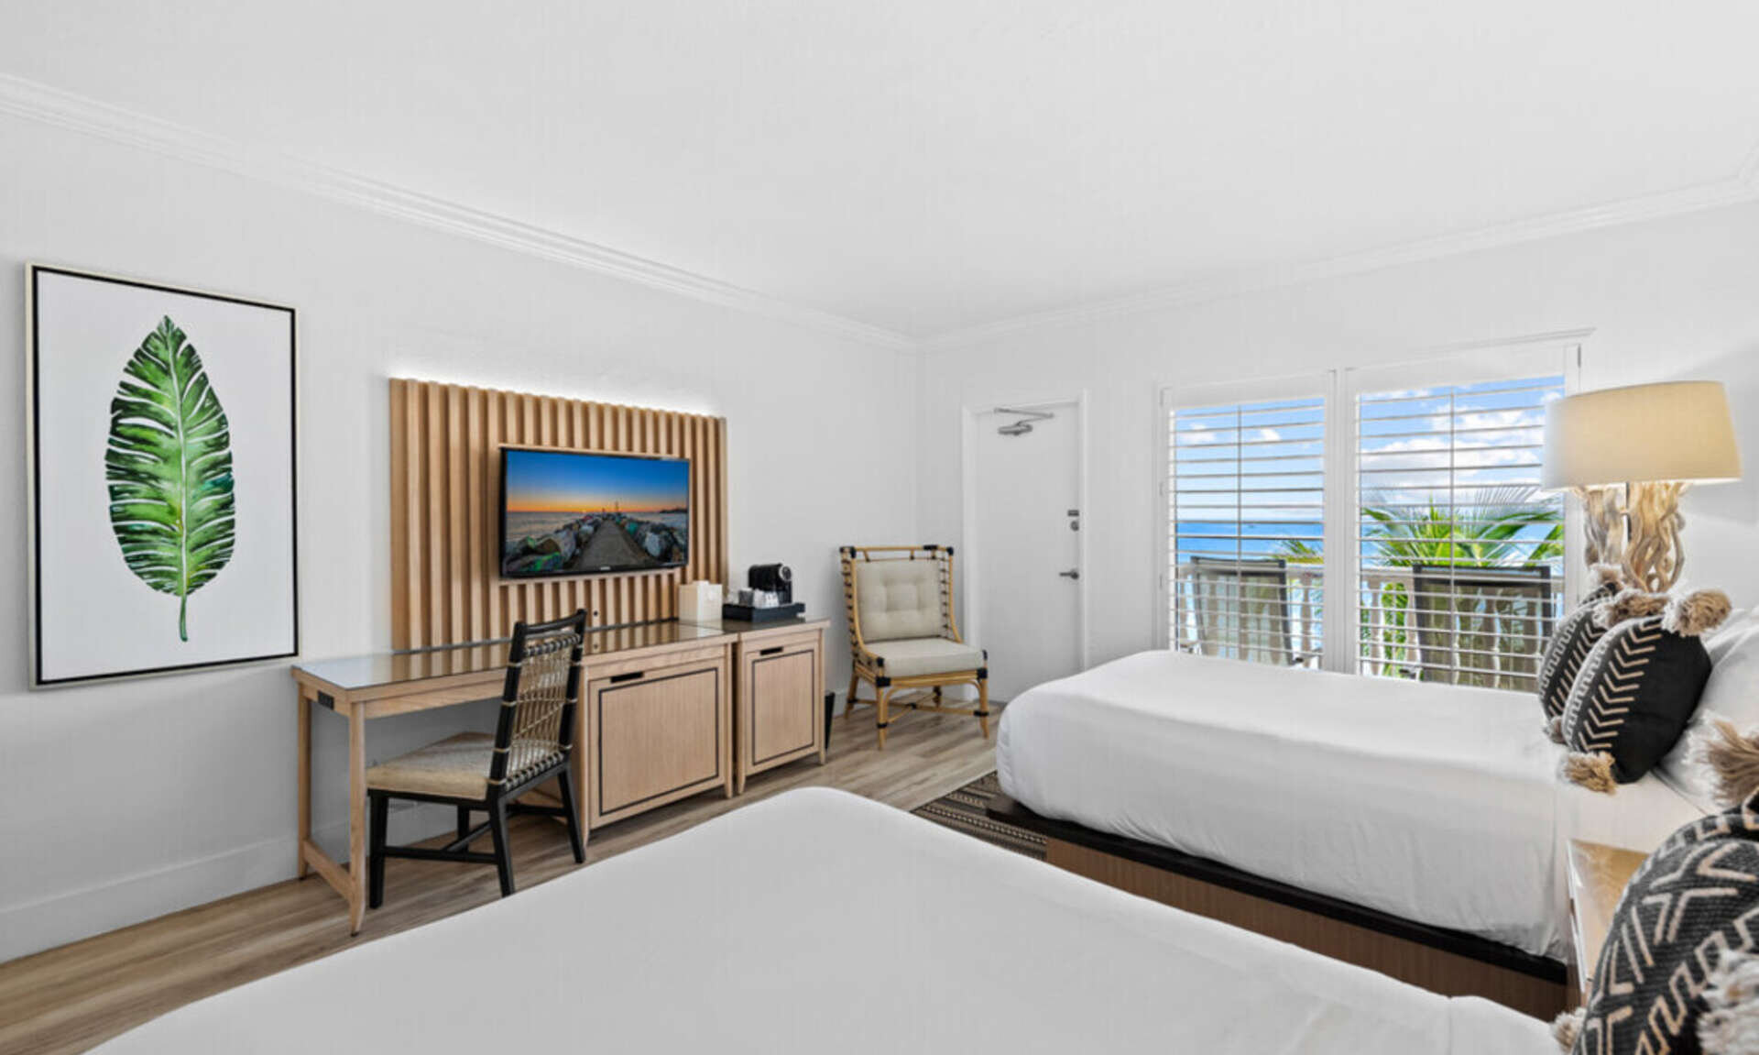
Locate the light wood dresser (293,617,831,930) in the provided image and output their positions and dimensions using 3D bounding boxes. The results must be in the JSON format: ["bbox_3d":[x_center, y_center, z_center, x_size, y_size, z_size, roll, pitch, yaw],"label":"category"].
[{"bbox_3d":[-1.188,0.877,3.463,0.625,0.762,2.188,0,1,39],"label":"light wood dresser"}]

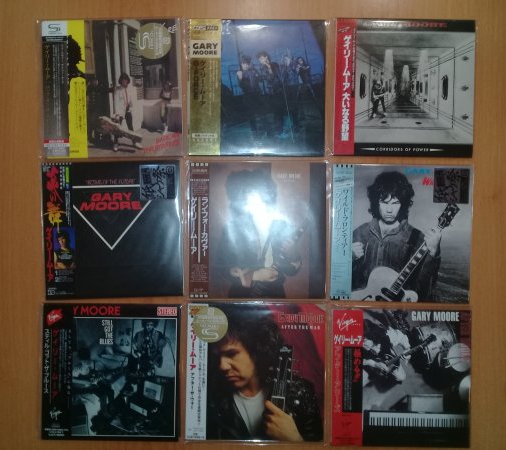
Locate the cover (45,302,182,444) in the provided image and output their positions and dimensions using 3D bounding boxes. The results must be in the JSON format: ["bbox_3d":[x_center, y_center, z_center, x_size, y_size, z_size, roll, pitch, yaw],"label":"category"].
[{"bbox_3d":[-0.141,0.147,0.536,0.136,0.006,0.136,1,90,1],"label":"cover"}]

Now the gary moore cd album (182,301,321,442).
[{"bbox_3d":[0.003,0.146,0.534,0.136,0.006,0.136,1,90,1],"label":"gary moore cd album"}]

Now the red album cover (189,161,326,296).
[{"bbox_3d":[0.005,0.006,0.534,0.136,0.006,0.136,0,90,1],"label":"red album cover"}]

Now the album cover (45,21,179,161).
[{"bbox_3d":[-0.140,-0.135,0.536,0.136,0.006,0.136,-1,90,1],"label":"album cover"}]

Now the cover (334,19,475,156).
[{"bbox_3d":[0.149,-0.135,0.532,0.136,0.006,0.136,1,90,1],"label":"cover"}]

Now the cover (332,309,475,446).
[{"bbox_3d":[0.146,0.152,0.533,0.136,0.006,0.136,1,90,1],"label":"cover"}]

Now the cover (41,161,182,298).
[{"bbox_3d":[-0.139,0.005,0.536,0.136,0.006,0.136,-1,90,1],"label":"cover"}]

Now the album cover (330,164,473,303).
[{"bbox_3d":[0.146,0.008,0.532,0.136,0.006,0.136,1,90,1],"label":"album cover"}]

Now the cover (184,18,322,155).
[{"bbox_3d":[0.004,-0.136,0.534,0.136,0.006,0.136,1,90,1],"label":"cover"}]

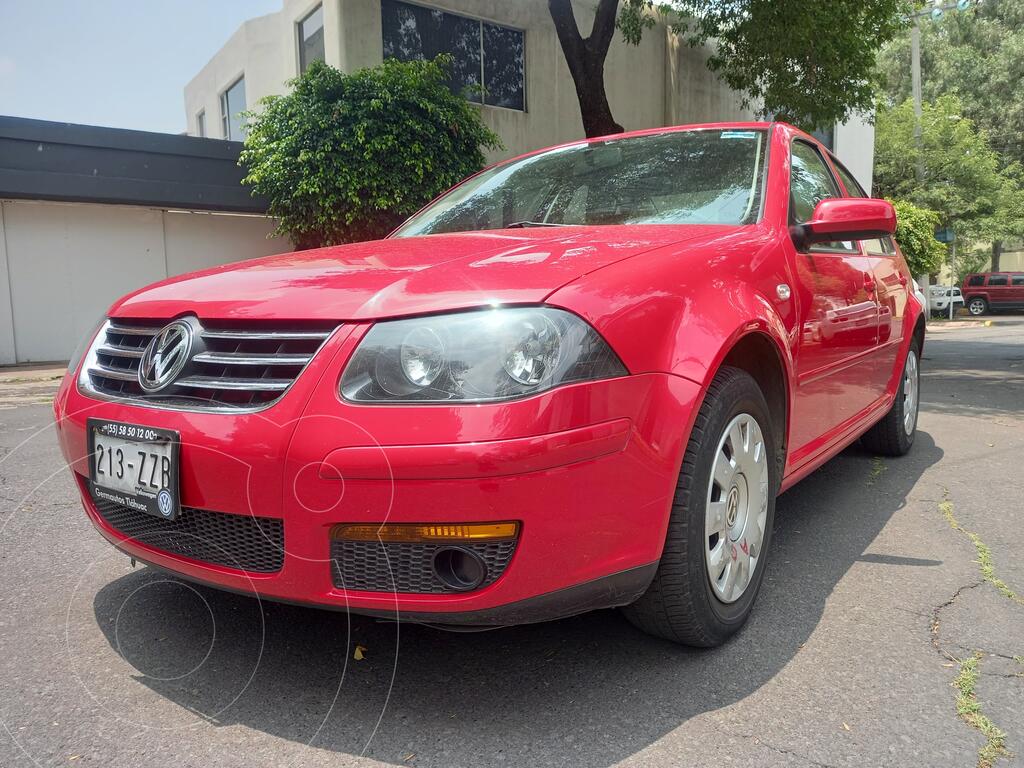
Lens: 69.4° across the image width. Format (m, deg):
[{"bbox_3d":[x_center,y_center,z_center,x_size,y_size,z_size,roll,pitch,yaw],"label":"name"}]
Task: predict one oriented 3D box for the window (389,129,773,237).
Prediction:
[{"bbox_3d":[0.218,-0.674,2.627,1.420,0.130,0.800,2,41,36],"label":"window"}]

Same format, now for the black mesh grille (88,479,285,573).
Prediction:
[{"bbox_3d":[-0.678,0.252,1.409,0.730,0.105,0.075,4,7,36],"label":"black mesh grille"}]

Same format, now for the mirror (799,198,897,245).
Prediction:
[{"bbox_3d":[1.003,-0.492,2.198,0.235,0.140,0.180,2,7,36],"label":"mirror"}]

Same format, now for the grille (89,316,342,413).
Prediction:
[{"bbox_3d":[-0.647,-0.045,1.424,0.790,0.185,0.100,4,-8,36],"label":"grille"}]

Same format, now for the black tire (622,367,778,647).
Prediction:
[{"bbox_3d":[0.427,0.264,1.683,0.205,0.626,0.628,2,7,35],"label":"black tire"}]

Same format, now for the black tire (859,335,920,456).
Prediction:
[{"bbox_3d":[1.897,0.040,3.708,0.205,0.626,0.628,2,7,36],"label":"black tire"}]

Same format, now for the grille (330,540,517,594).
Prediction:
[{"bbox_3d":[-0.141,0.289,1.188,0.300,0.085,0.055,0,6,0],"label":"grille"}]

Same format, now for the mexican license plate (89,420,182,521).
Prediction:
[{"bbox_3d":[-0.702,0.153,1.367,0.318,0.160,0.022,4,5,36],"label":"mexican license plate"}]

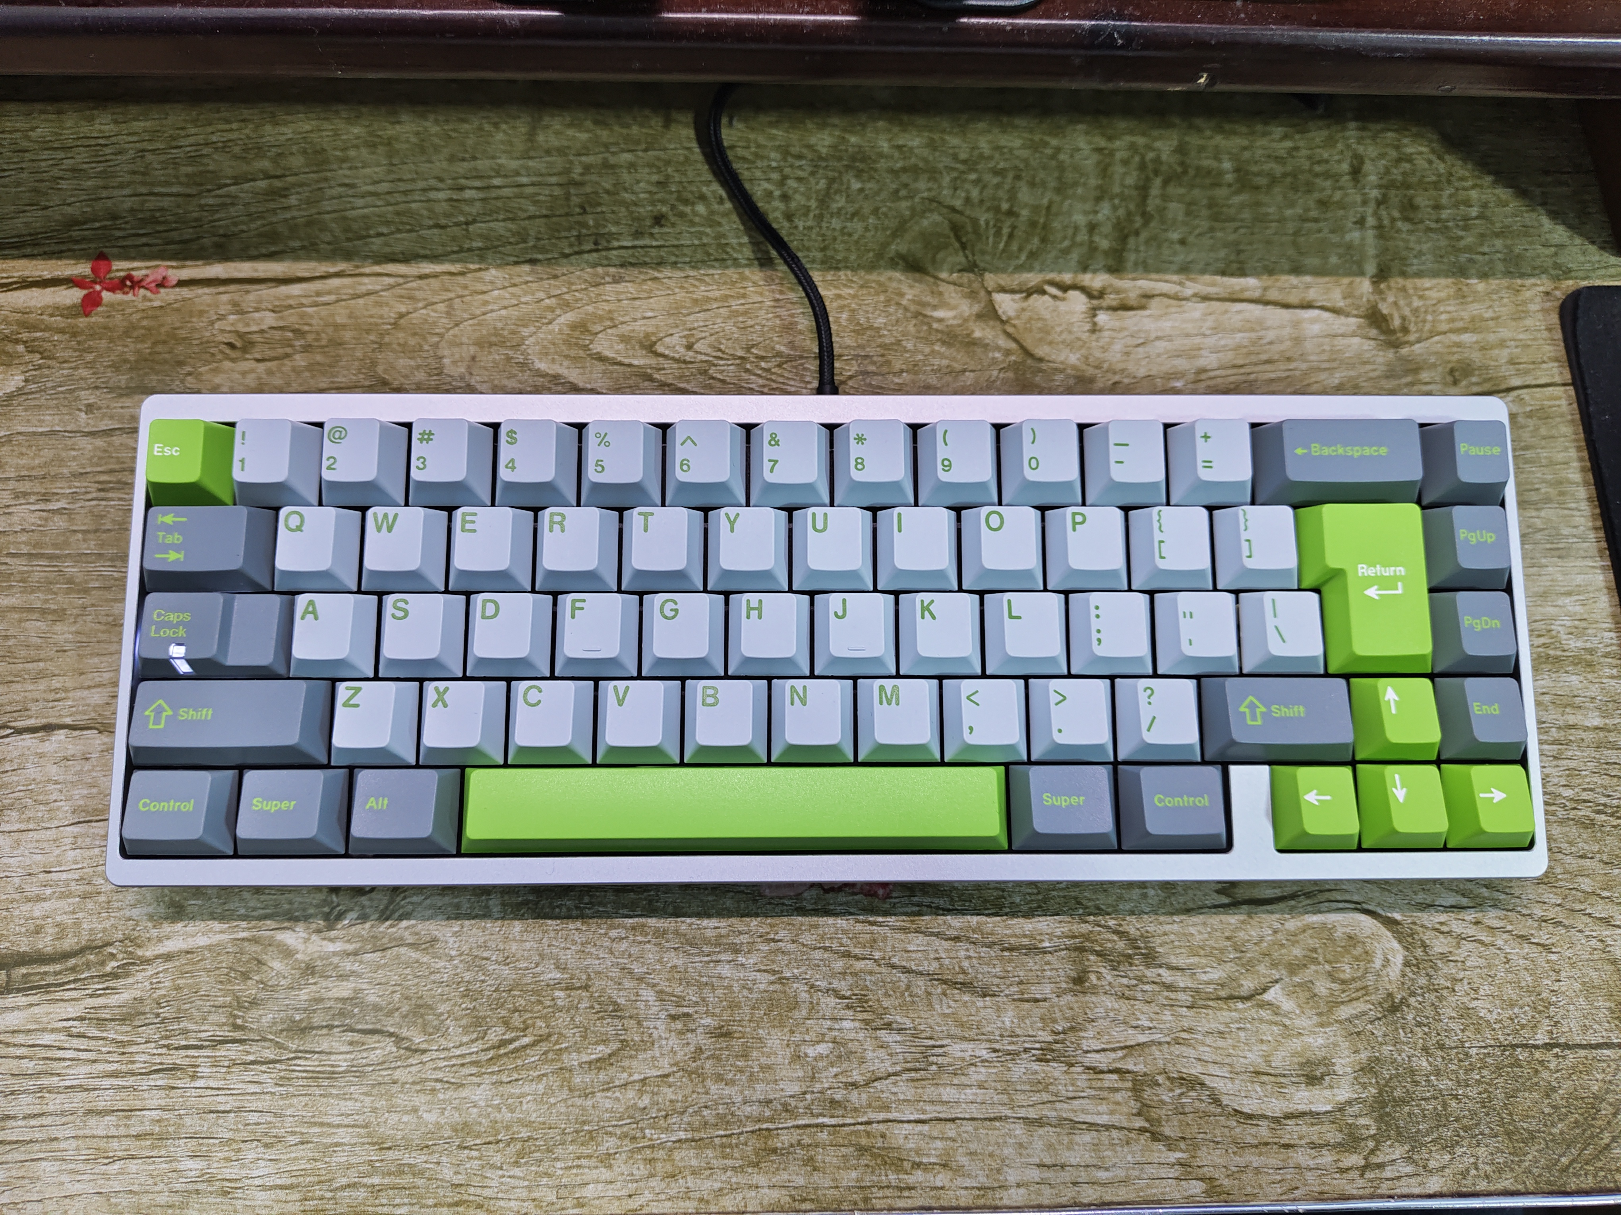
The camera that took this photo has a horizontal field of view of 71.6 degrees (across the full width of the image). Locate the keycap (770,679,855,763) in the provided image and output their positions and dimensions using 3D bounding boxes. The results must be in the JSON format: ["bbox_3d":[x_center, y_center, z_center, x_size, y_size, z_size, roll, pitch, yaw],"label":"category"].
[{"bbox_3d":[0.001,0.024,0.243,0.018,0.008,0.018,0,82,-1],"label":"keycap"}]

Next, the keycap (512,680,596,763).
[{"bbox_3d":[-0.057,0.025,0.242,0.018,0.008,0.018,0,83,-1],"label":"keycap"}]

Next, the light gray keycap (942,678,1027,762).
[{"bbox_3d":[0.039,0.024,0.244,0.018,0.008,0.018,0,83,-1],"label":"light gray keycap"}]

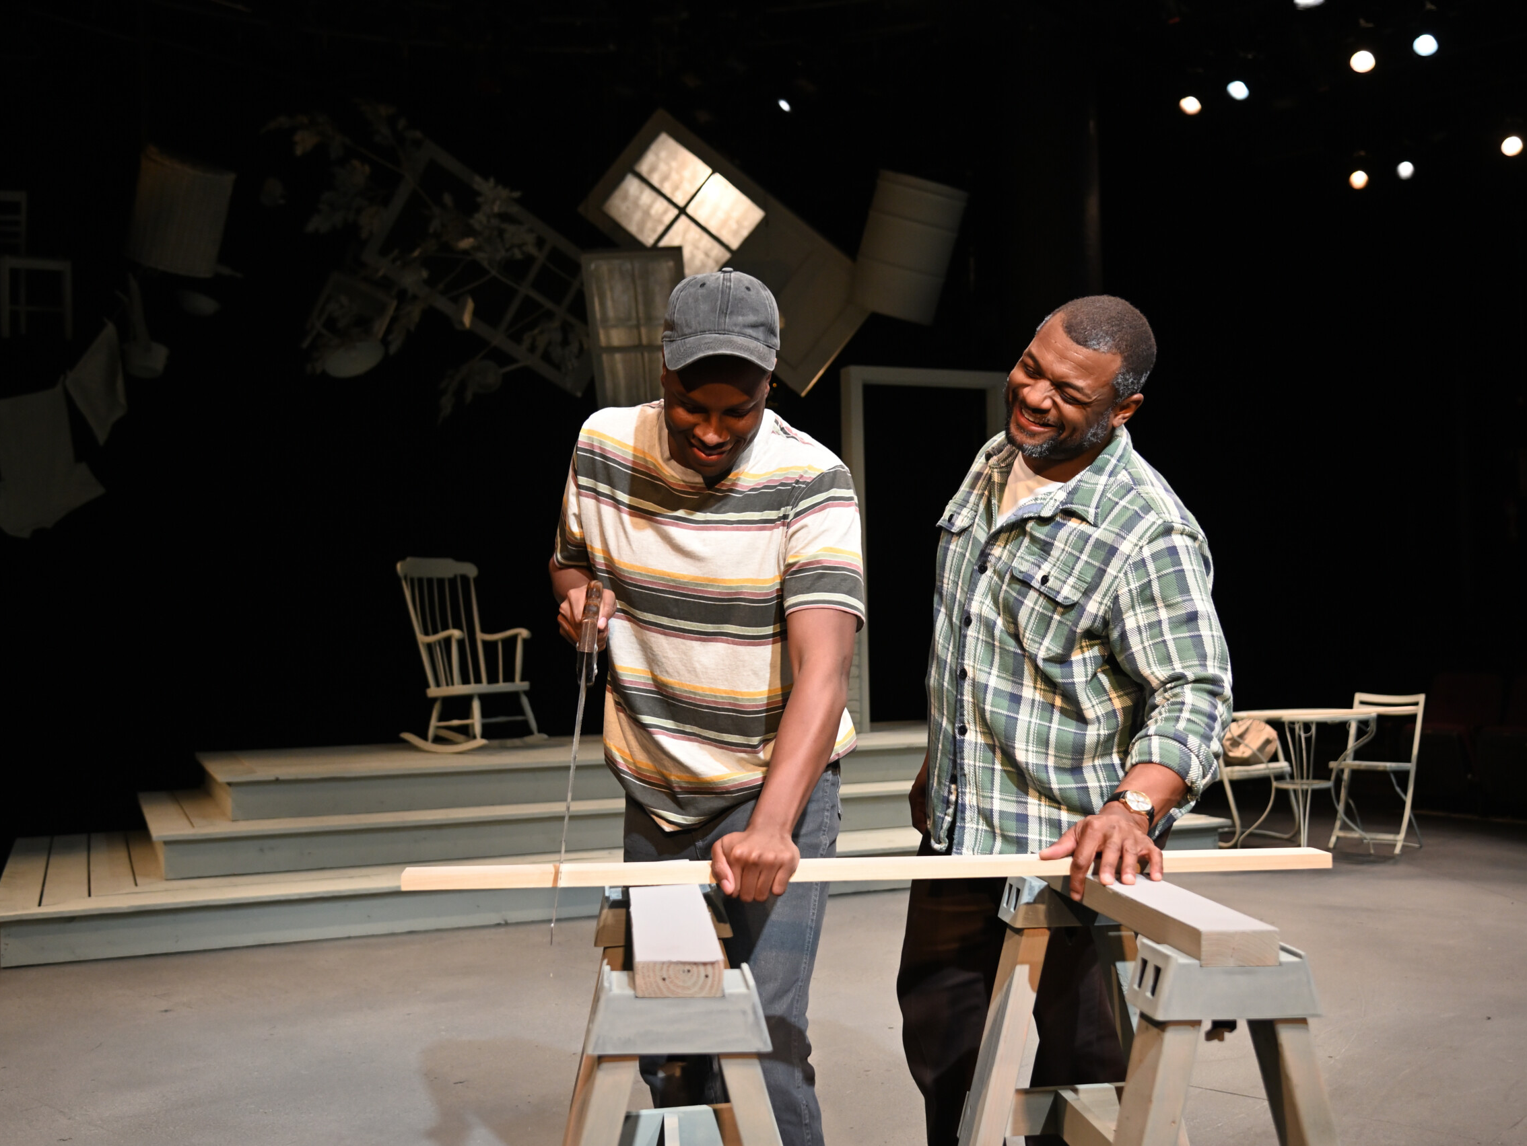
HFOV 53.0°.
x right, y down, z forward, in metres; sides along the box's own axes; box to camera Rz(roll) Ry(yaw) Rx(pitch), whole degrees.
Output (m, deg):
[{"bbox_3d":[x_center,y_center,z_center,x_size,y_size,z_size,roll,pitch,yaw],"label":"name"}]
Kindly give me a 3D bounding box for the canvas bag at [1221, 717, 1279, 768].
[{"bbox_3d":[2.687,0.929,8.450,0.330,0.270,0.210,0,-3,-18],"label":"canvas bag"}]

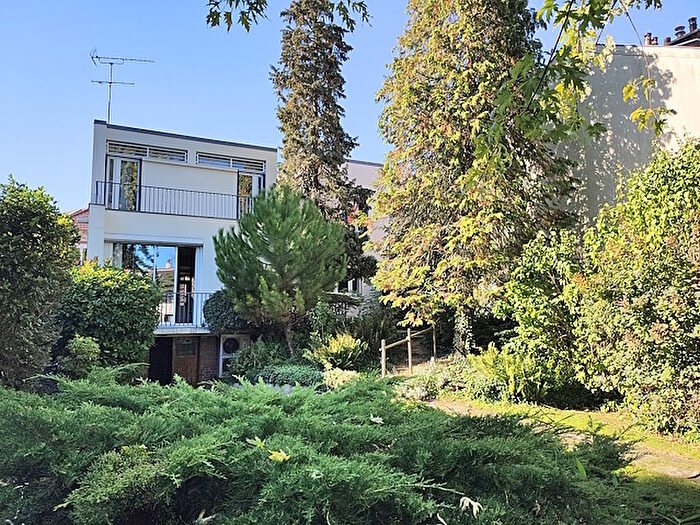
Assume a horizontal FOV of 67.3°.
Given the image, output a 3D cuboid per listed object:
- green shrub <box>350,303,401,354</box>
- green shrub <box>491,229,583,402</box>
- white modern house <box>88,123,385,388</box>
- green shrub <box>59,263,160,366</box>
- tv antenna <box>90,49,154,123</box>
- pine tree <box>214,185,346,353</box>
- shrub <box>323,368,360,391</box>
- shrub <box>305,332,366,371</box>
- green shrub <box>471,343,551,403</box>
[{"bbox_3d":[0.611,1.606,12.600,1.138,1.255,1.081,-1,-6,0],"label":"green shrub"},{"bbox_3d":[3.370,0.958,9.500,1.579,3.049,1.579,-1,-6,0],"label":"green shrub"},{"bbox_3d":[-4.751,0.228,19.981,9.550,8.100,7.000,2,-7,-28],"label":"white modern house"},{"bbox_3d":[-5.260,1.181,11.500,2.119,2.291,2.013,-1,-6,0],"label":"green shrub"},{"bbox_3d":[-7.269,-5.623,16.800,2.050,2.400,0.700,0,-6,-11],"label":"tv antenna"},{"bbox_3d":[-1.718,0.223,13.000,3.100,4.173,3.007,-1,-6,0],"label":"pine tree"},{"bbox_3d":[-0.165,2.289,10.200,0.700,0.452,0.665,-1,-6,0],"label":"shrub"},{"bbox_3d":[-0.303,1.883,11.000,1.232,0.812,1.171,-1,-6,0],"label":"shrub"},{"bbox_3d":[2.734,1.879,8.900,1.254,0.952,1.129,-1,-6,0],"label":"green shrub"}]

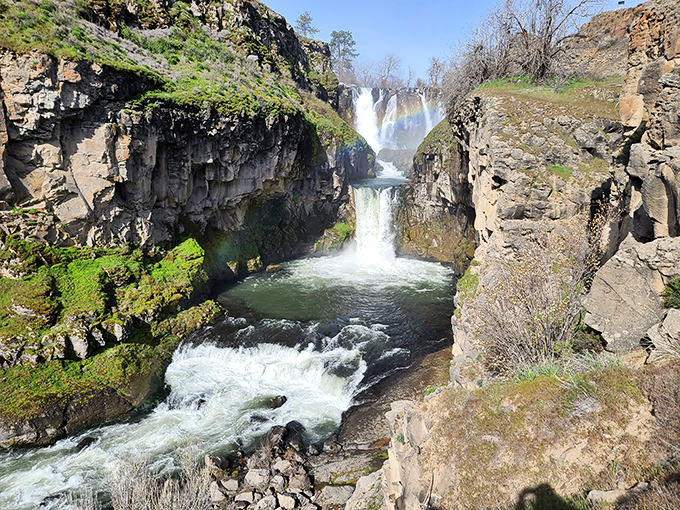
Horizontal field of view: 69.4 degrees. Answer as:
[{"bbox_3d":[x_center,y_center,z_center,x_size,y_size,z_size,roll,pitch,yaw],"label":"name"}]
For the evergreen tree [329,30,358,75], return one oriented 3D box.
[{"bbox_3d":[1.241,-61.524,152.424,9.620,15.180,9.140,0,12,0],"label":"evergreen tree"}]

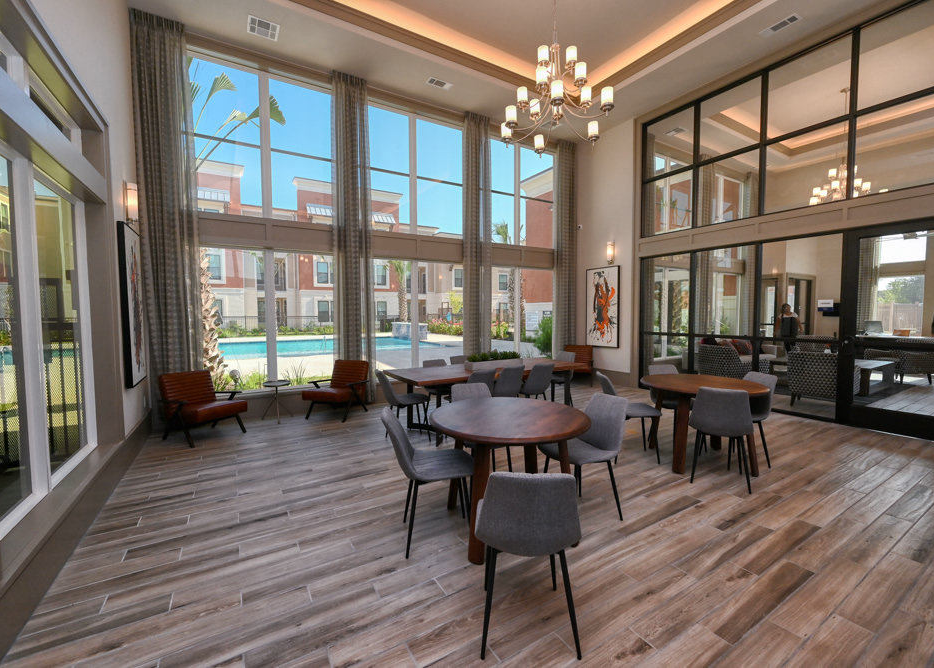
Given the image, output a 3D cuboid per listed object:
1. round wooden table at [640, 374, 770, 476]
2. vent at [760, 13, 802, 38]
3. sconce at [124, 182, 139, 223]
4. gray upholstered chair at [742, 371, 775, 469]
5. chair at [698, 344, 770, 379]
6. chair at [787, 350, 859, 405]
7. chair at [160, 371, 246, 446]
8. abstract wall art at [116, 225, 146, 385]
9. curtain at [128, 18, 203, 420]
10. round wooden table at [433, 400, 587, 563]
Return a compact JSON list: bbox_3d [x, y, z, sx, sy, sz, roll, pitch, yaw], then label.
[{"bbox_3d":[2.218,0.825,3.706,1.037,0.761,1.037,1,3,20],"label":"round wooden table"},{"bbox_3d":[4.017,-3.951,4.990,0.190,0.030,0.400,-2,4,-31],"label":"vent"},{"bbox_3d":[-3.573,-1.397,4.146,0.110,0.435,0.120,-2,4,-31],"label":"sconce"},{"bbox_3d":[2.612,0.817,3.752,0.545,0.840,0.470,-1,3,-8],"label":"gray upholstered chair"},{"bbox_3d":[4.837,0.632,7.081,0.780,0.830,0.730,-1,3,-13],"label":"chair"},{"bbox_3d":[5.462,0.690,5.918,0.770,0.830,0.710,-3,4,-37],"label":"chair"},{"bbox_3d":[-3.095,0.834,4.558,0.796,0.735,0.655,1,3,24],"label":"chair"},{"bbox_3d":[-3.532,-0.290,4.128,0.050,1.620,0.790,-2,4,-31],"label":"abstract wall art"},{"bbox_3d":[-3.679,-1.297,4.822,0.580,5.020,0.130,-2,4,-31],"label":"curtain"},{"bbox_3d":[0.275,0.900,2.583,1.037,0.761,1.037,0,3,0],"label":"round wooden table"}]

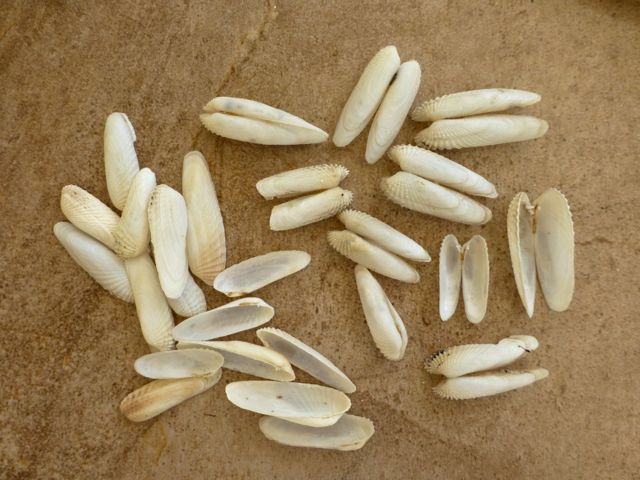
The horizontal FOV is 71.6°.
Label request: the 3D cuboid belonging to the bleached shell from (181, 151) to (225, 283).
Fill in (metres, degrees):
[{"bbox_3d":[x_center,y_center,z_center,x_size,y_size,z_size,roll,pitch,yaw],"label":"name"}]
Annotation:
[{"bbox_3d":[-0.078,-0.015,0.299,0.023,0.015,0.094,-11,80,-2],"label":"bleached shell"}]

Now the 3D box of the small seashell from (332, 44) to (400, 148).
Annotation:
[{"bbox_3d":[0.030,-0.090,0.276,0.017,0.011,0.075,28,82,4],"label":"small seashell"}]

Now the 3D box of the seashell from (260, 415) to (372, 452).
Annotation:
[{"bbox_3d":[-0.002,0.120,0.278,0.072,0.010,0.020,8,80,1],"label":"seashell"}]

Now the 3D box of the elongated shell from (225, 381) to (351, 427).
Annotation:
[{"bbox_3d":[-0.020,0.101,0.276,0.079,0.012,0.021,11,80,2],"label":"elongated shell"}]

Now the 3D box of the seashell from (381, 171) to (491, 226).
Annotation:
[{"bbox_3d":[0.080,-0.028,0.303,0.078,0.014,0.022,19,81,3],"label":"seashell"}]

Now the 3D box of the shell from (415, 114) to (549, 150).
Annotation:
[{"bbox_3d":[0.100,-0.066,0.273,0.080,0.011,0.018,-5,81,-1],"label":"shell"}]

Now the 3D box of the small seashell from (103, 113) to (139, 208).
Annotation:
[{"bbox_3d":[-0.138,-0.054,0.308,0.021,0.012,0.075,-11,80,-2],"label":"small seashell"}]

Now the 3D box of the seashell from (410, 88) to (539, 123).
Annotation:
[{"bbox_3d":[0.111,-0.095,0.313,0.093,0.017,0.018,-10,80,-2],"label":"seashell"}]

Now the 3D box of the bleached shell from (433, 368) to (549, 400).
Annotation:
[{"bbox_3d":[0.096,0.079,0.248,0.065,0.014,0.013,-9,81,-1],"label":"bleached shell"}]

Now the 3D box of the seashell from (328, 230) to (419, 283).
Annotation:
[{"bbox_3d":[0.032,0.010,0.260,0.057,0.012,0.014,26,82,4],"label":"seashell"}]

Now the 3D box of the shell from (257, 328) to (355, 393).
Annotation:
[{"bbox_3d":[-0.008,0.068,0.250,0.063,0.011,0.014,30,82,5],"label":"shell"}]

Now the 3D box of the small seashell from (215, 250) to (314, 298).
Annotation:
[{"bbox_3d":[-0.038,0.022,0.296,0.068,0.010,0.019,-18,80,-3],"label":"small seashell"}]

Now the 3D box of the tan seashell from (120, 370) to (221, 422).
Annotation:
[{"bbox_3d":[-0.083,0.085,0.248,0.057,0.012,0.016,-21,82,-3],"label":"tan seashell"}]

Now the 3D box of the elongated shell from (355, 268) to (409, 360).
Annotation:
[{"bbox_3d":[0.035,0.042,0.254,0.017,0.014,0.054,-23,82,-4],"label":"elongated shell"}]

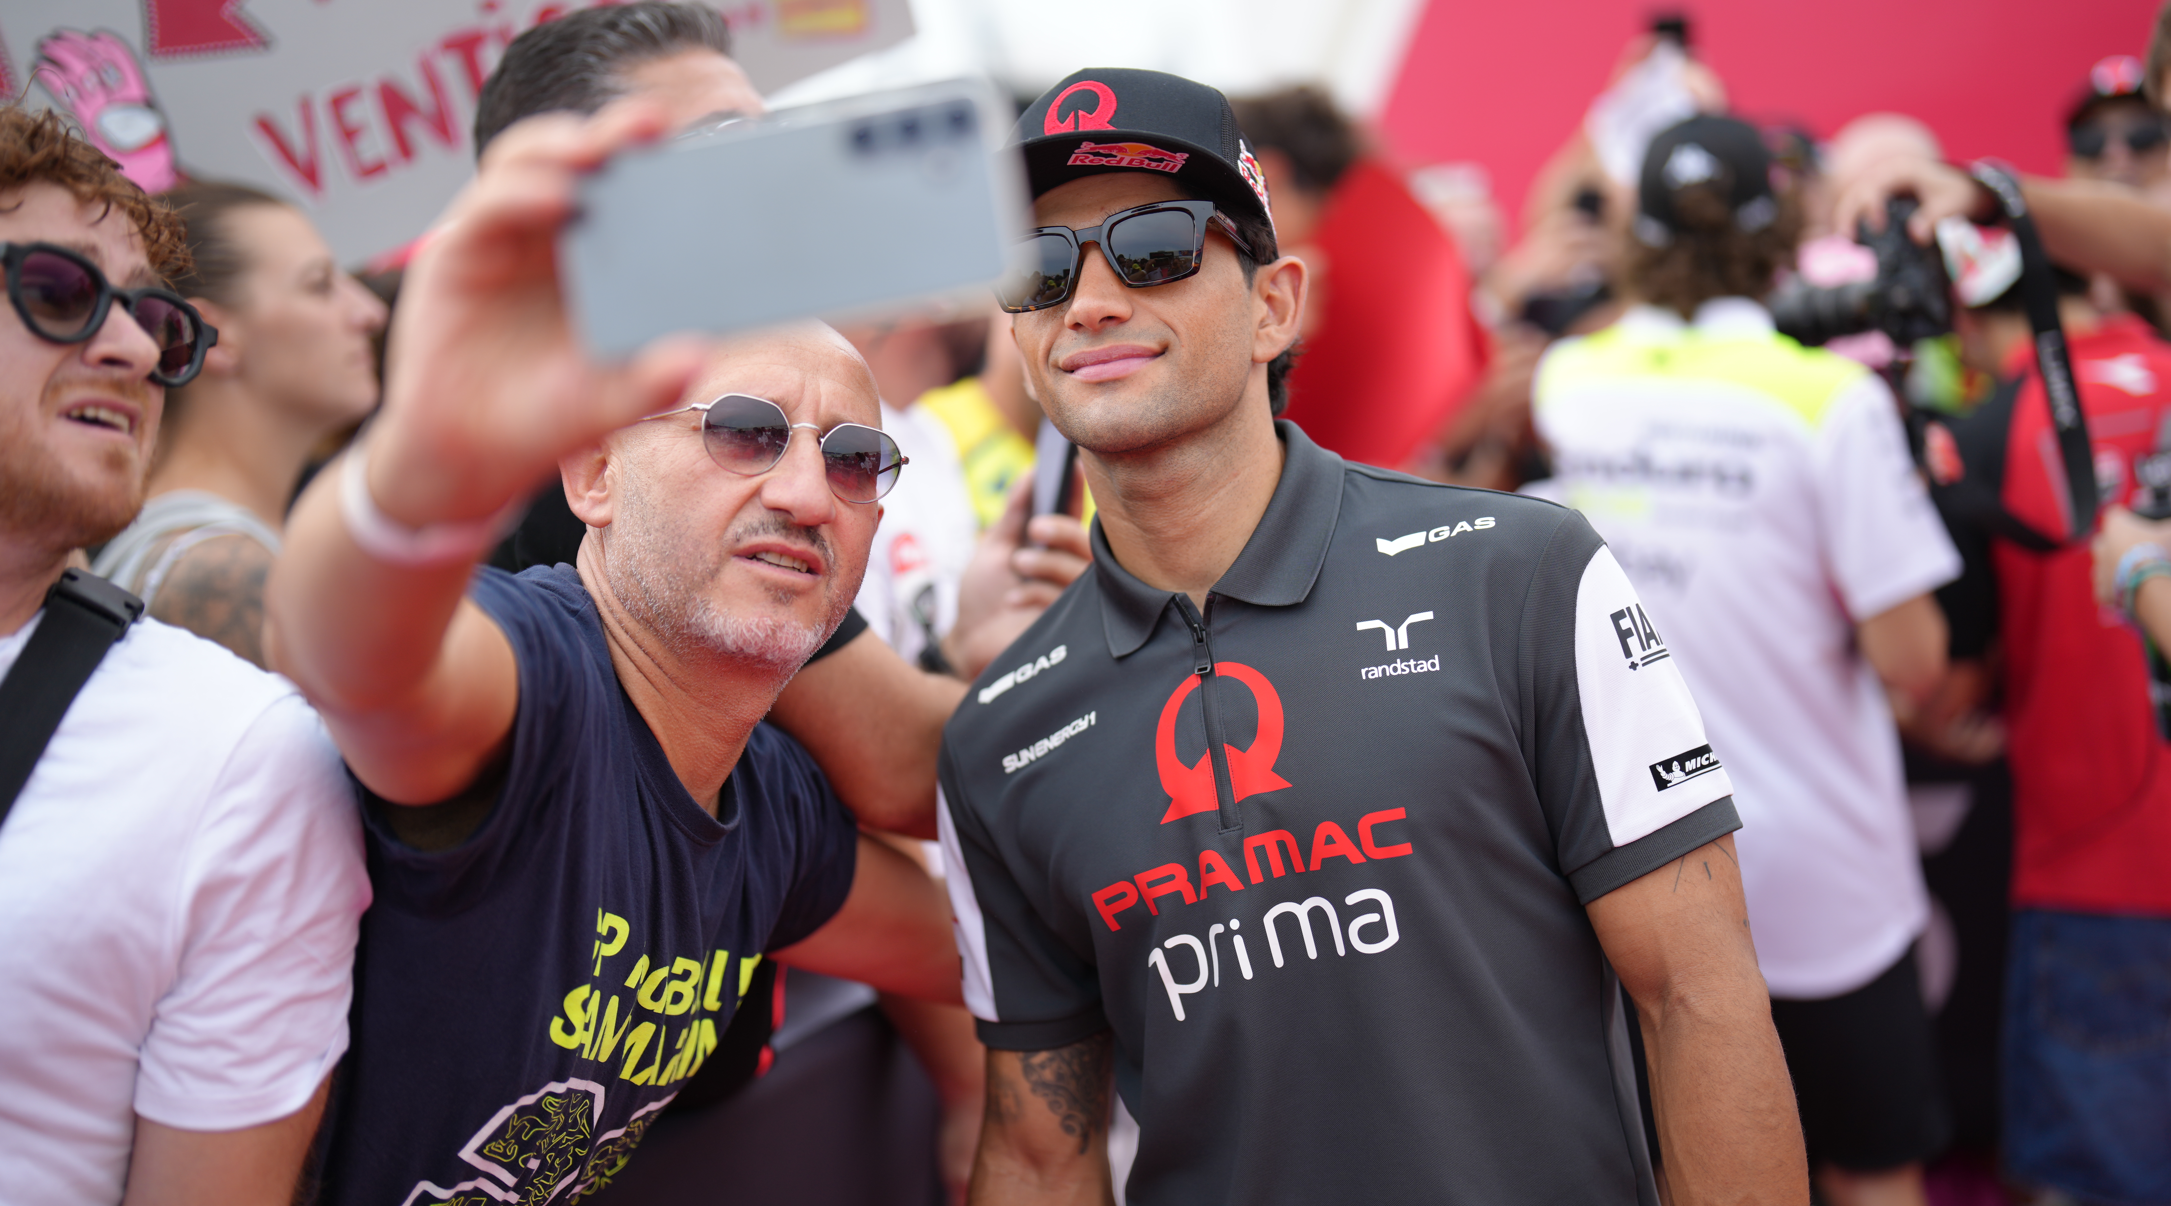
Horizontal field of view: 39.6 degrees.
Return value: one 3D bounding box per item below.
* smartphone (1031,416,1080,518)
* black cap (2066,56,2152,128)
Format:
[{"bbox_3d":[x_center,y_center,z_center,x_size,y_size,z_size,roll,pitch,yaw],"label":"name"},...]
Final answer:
[{"bbox_3d":[-0.023,-0.084,2.080,0.009,0.152,0.074,11,3,-17],"label":"smartphone"},{"bbox_3d":[1.629,-0.801,4.750,0.175,0.120,0.265,-3,6,19],"label":"black cap"}]

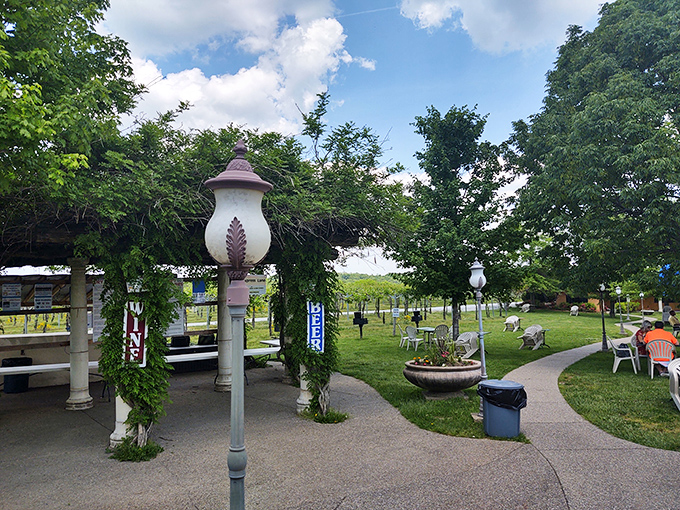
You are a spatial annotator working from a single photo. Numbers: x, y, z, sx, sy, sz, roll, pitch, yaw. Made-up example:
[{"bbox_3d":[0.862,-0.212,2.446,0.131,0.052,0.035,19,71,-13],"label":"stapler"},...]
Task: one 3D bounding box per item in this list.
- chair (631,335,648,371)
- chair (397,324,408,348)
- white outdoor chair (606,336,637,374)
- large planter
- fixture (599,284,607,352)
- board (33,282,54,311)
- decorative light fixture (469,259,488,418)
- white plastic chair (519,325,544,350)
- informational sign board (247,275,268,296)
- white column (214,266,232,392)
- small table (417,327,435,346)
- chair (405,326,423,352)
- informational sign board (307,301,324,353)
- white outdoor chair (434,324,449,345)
[{"bbox_3d":[7.186,2.264,12.600,0.580,0.840,0.580,0,-6,-14],"label":"chair"},{"bbox_3d":[2.532,3.136,20.500,0.580,0.880,0.570,-1,-6,-10],"label":"chair"},{"bbox_3d":[6.608,2.323,12.510,0.660,0.870,0.600,-3,-6,25],"label":"white outdoor chair"},{"bbox_3d":[1.884,2.192,9.655,1.460,0.500,1.460,0,-5,0],"label":"large planter"},{"bbox_3d":[9.061,2.113,18.226,0.260,2.301,0.260,0,-5,0],"label":"fixture"},{"bbox_3d":[-6.869,0.986,12.300,0.370,0.620,0.040,2,-6,-30],"label":"board"},{"bbox_3d":[2.060,1.198,7.807,0.270,2.317,0.270,0,-5,0],"label":"decorative light fixture"},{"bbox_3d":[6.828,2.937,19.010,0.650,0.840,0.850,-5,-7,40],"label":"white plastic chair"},{"bbox_3d":[-2.010,0.714,12.500,0.580,0.460,0.040,2,-6,-30],"label":"informational sign board"},{"bbox_3d":[-2.360,1.482,11.000,0.460,2.600,0.460,2,-7,-34],"label":"white column"},{"bbox_3d":[3.410,3.175,20.370,0.860,0.670,0.860,0,-5,0],"label":"small table"},{"bbox_3d":[2.710,2.968,19.103,0.620,0.860,0.580,5,-7,-45],"label":"chair"},{"bbox_3d":[-0.366,1.106,8.150,0.290,0.800,0.040,1,-6,-29],"label":"informational sign board"},{"bbox_3d":[3.559,2.924,18.600,0.570,0.890,0.580,1,-6,-20],"label":"white outdoor chair"}]

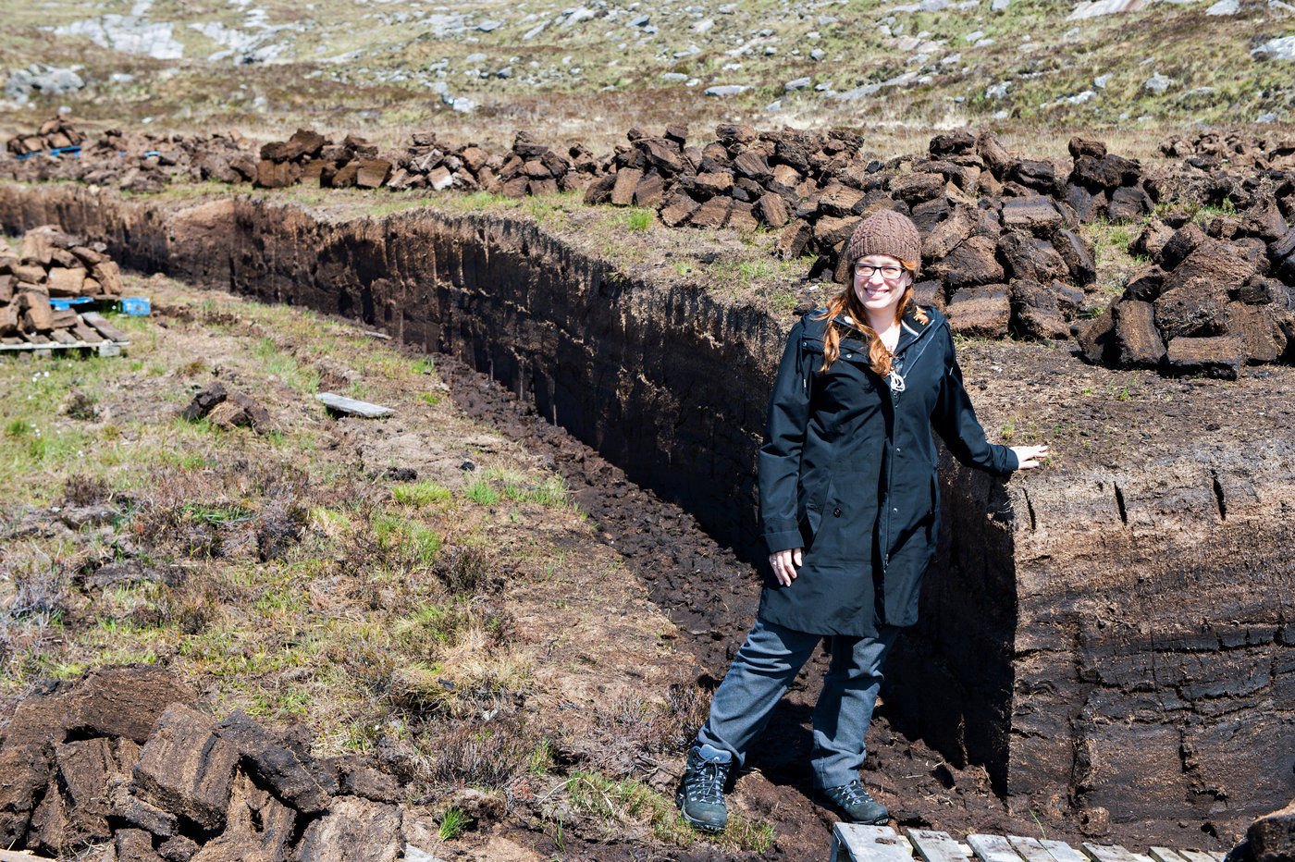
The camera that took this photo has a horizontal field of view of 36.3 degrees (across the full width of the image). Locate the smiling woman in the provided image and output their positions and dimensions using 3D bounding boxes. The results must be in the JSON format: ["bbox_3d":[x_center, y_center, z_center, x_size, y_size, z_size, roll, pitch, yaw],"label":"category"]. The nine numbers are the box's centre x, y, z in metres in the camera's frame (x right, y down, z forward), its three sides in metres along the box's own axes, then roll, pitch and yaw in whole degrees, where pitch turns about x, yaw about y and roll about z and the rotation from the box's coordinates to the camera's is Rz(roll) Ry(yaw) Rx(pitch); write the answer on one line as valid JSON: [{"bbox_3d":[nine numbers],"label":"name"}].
[{"bbox_3d":[0.605,0.229,5.380,1.000,1.660,0.430,-3,10,-21],"label":"smiling woman"}]

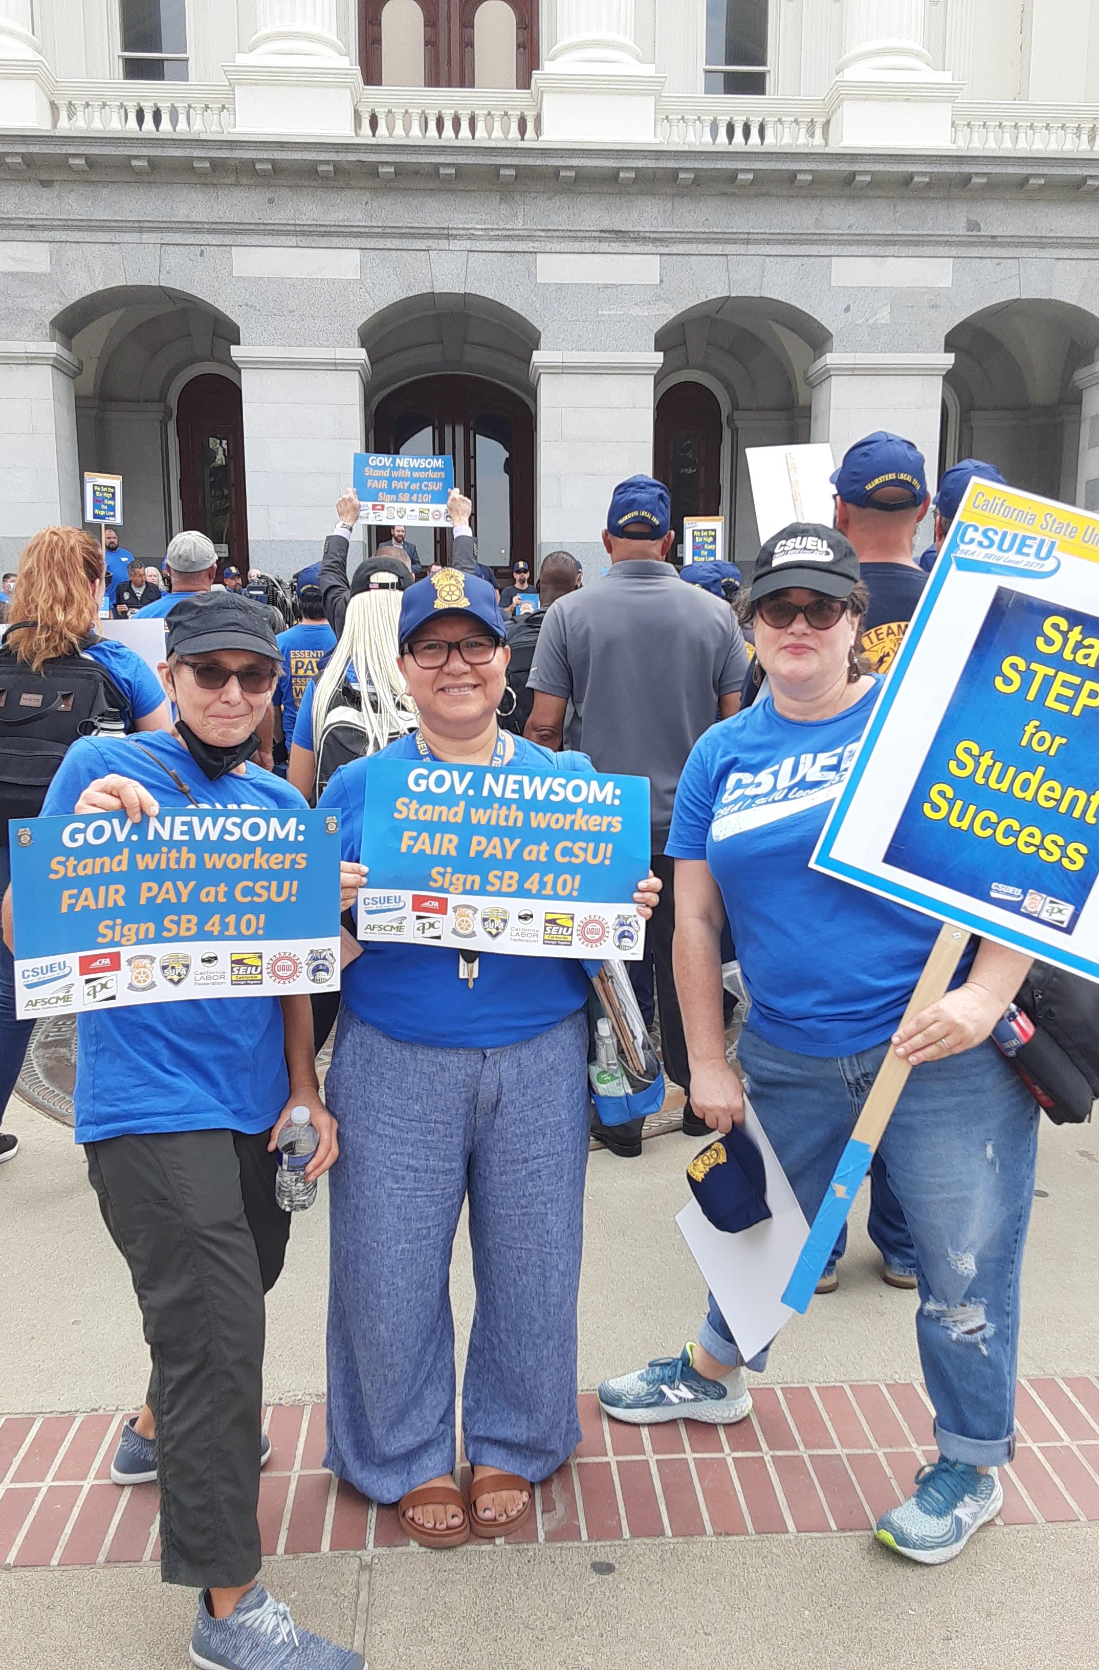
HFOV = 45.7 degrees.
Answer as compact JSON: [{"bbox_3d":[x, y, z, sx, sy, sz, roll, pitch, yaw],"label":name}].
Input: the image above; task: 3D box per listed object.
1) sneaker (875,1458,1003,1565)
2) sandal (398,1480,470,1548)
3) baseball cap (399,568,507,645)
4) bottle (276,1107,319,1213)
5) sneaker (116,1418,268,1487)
[{"bbox_3d":[0.647,1.092,2.144,0.285,0.115,0.108,-8,12,-41],"label":"sneaker"},{"bbox_3d":[-0.186,1.093,2.220,0.105,0.085,0.245,1,9,2],"label":"sandal"},{"bbox_3d":[-0.143,-0.334,1.936,0.165,0.130,0.255,-1,7,-3],"label":"baseball cap"},{"bbox_3d":[-0.375,0.485,1.940,0.065,0.195,0.065,3,29,-12],"label":"bottle"},{"bbox_3d":[-0.636,1.088,2.347,0.283,0.100,0.100,-2,10,-9],"label":"sneaker"}]

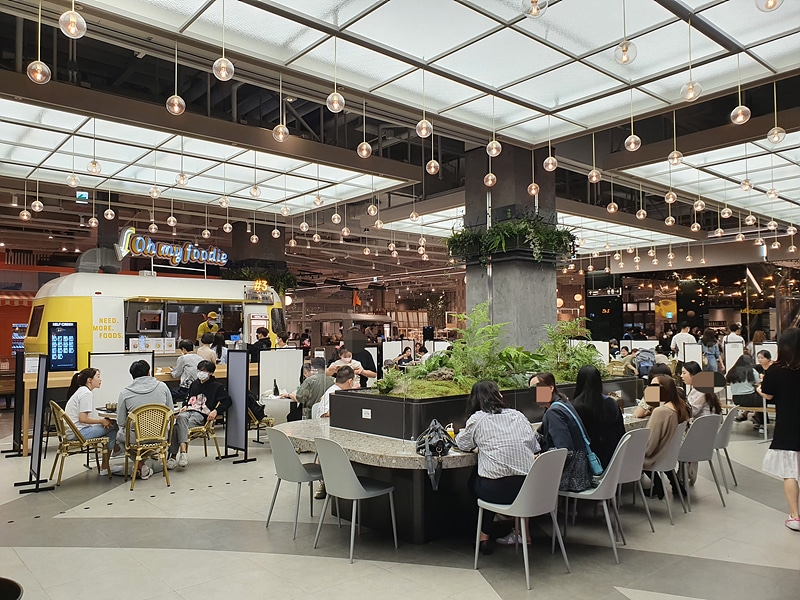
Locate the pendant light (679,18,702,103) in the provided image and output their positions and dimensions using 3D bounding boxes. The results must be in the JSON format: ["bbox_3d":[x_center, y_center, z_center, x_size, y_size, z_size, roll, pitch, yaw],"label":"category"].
[{"bbox_3d":[1.423,-1.175,2.942,0.100,0.416,0.100,2,-4,-40],"label":"pendant light"}]

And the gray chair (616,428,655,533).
[{"bbox_3d":[1.714,1.430,4.844,0.460,0.820,0.510,2,-3,-30],"label":"gray chair"}]

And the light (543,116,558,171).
[{"bbox_3d":[1.728,-1.795,6.894,0.155,0.629,0.155,0,-3,0],"label":"light"}]

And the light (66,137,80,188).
[{"bbox_3d":[-2.650,-1.113,4.884,0.102,0.405,0.102,0,-3,0],"label":"light"}]

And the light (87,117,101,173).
[{"bbox_3d":[-2.272,-1.134,4.474,0.102,0.405,0.102,0,-3,0],"label":"light"}]

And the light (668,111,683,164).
[{"bbox_3d":[1.873,-1.102,4.087,0.100,0.380,0.100,2,-4,-40],"label":"light"}]

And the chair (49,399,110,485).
[{"bbox_3d":[-3.465,1.499,6.490,0.560,0.860,0.470,2,-4,-40],"label":"chair"}]

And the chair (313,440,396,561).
[{"bbox_3d":[-0.346,1.395,4.359,0.460,0.820,0.530,-2,-3,45],"label":"chair"}]

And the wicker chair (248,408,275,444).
[{"bbox_3d":[-1.815,1.474,7.321,0.560,0.860,0.460,1,-3,-18],"label":"wicker chair"}]

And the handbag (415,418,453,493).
[{"bbox_3d":[0.228,1.052,4.093,0.260,0.480,0.200,0,-3,3],"label":"handbag"}]

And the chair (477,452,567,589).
[{"bbox_3d":[0.831,1.381,3.989,0.450,0.830,0.510,2,-4,-39],"label":"chair"}]

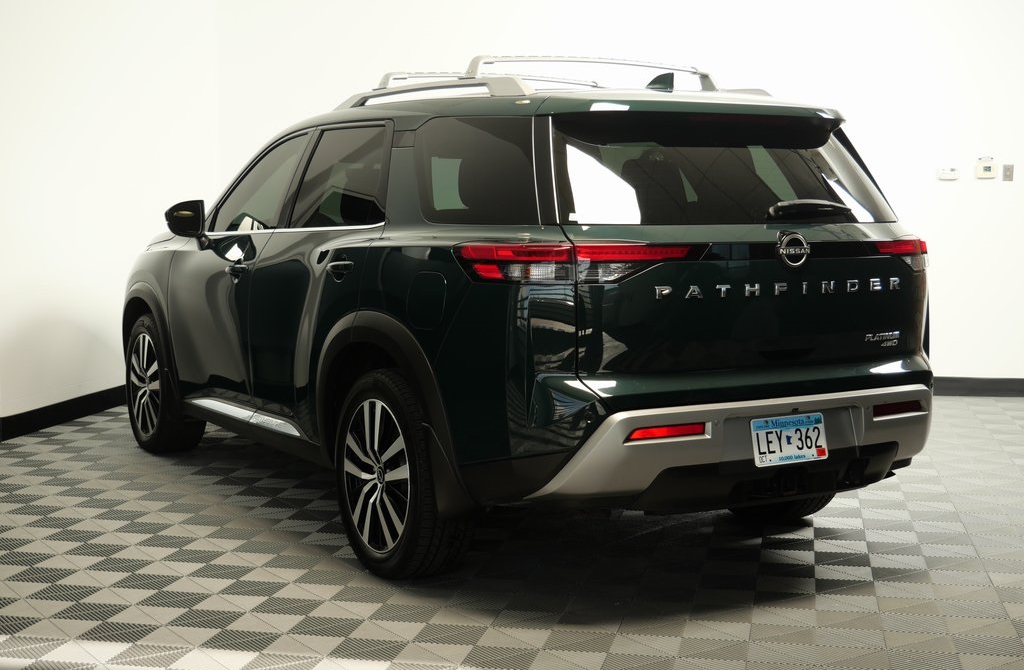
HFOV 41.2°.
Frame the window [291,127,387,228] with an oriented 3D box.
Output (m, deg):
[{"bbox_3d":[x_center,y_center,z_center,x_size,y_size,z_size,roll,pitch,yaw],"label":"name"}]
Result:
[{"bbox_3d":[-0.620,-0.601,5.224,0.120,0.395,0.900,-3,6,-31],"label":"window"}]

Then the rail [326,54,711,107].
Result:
[{"bbox_3d":[0.177,-0.967,5.486,1.260,0.170,1.650,-3,6,-31],"label":"rail"}]

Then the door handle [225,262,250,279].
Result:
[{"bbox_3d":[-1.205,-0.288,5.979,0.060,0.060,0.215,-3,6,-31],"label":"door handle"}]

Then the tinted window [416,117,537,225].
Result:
[{"bbox_3d":[-0.116,-0.548,4.488,0.130,0.360,0.750,-4,7,-41],"label":"tinted window"}]

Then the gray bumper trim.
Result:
[{"bbox_3d":[0.858,0.328,4.455,1.780,0.295,0.250,-3,6,-31],"label":"gray bumper trim"}]

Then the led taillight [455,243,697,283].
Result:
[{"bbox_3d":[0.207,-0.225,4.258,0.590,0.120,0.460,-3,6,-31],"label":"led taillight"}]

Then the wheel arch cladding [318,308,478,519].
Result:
[{"bbox_3d":[-0.402,0.239,4.726,0.130,0.635,1.230,-3,6,-31],"label":"wheel arch cladding"}]

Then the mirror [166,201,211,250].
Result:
[{"bbox_3d":[-1.527,-0.526,6.418,0.220,0.220,0.140,-3,6,-31],"label":"mirror"}]

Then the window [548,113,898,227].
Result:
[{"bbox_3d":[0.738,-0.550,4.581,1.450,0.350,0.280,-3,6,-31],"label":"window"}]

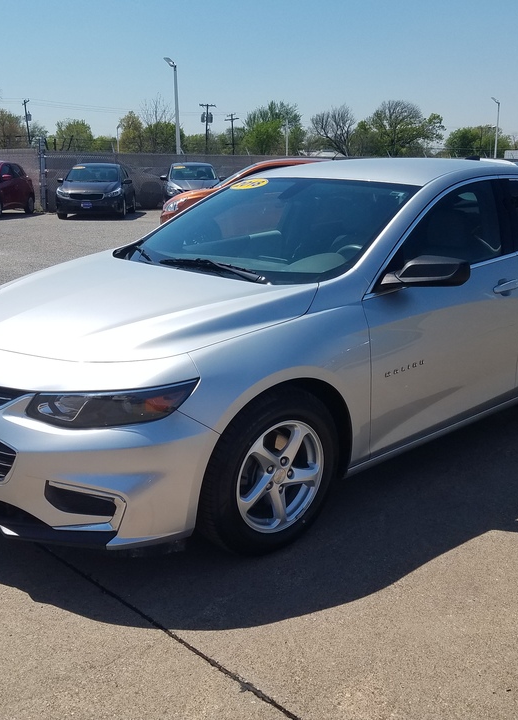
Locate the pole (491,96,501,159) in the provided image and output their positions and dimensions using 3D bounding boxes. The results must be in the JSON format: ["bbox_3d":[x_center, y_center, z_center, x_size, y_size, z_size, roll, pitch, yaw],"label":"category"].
[{"bbox_3d":[16.511,-15.489,50.774,0.694,5.779,0.300,-1,15,0],"label":"pole"}]

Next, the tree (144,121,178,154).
[{"bbox_3d":[-11.189,-24.773,84.454,4.430,6.228,4.209,0,15,0],"label":"tree"}]

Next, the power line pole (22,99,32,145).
[{"bbox_3d":[-25.768,-24.781,81.255,1.109,8.840,0.700,-5,16,-16],"label":"power line pole"}]

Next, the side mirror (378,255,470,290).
[{"bbox_3d":[0.704,-0.371,3.031,0.240,0.140,0.255,-13,20,-39],"label":"side mirror"}]

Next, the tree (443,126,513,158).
[{"bbox_3d":[20.913,-20.071,69.234,6.666,4.835,5.666,4,16,16],"label":"tree"}]

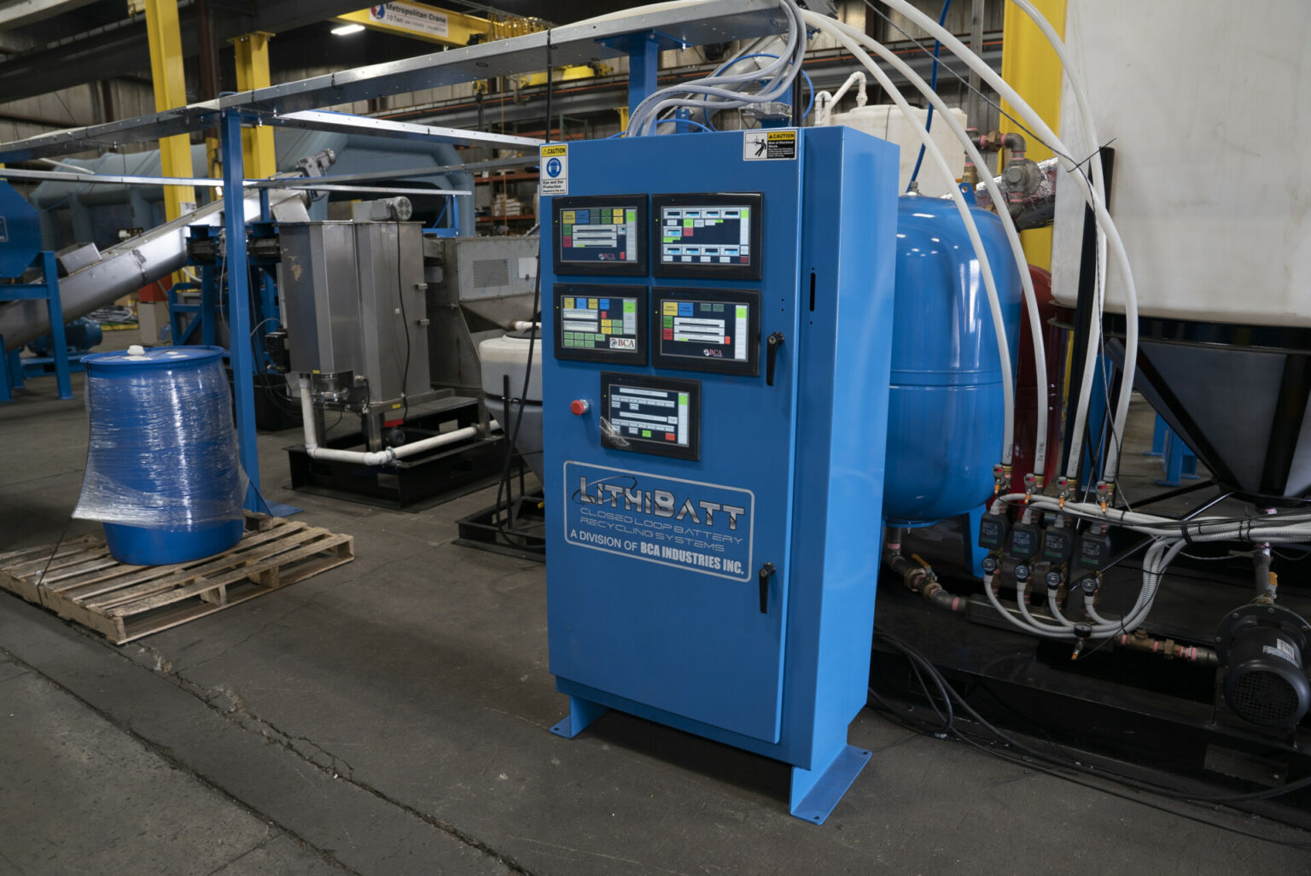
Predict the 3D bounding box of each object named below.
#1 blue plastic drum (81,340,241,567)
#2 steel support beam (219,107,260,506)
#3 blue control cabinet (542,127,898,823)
[{"bbox_3d":[-2.213,0.055,3.950,0.605,0.885,0.605,7,14,31],"label":"blue plastic drum"},{"bbox_3d":[-2.212,-0.623,4.669,0.078,2.141,0.078,7,14,31],"label":"steel support beam"},{"bbox_3d":[0.158,0.076,2.430,0.874,1.694,0.433,7,14,31],"label":"blue control cabinet"}]

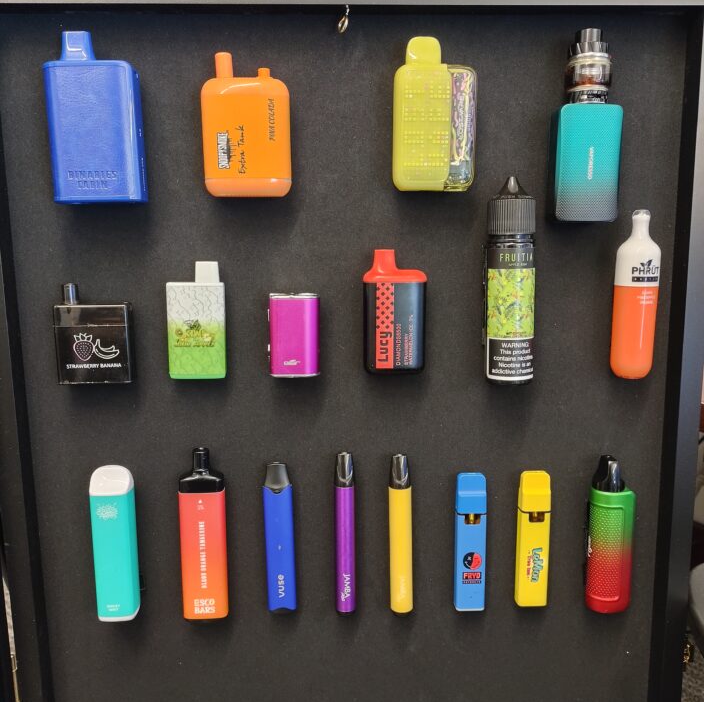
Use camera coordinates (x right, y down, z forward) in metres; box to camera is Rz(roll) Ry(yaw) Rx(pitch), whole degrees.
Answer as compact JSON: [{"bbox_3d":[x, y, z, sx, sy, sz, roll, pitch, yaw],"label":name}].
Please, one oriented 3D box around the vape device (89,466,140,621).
[{"bbox_3d":[-0.169,0.136,0.483,0.031,0.114,0.018,-1,9,-3],"label":"vape device"}]

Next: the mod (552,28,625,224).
[{"bbox_3d":[0.147,-0.139,0.421,0.037,0.115,0.027,-1,9,-3],"label":"mod"}]

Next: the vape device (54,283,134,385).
[{"bbox_3d":[-0.173,-0.012,0.459,0.047,0.067,0.020,-1,9,-3],"label":"vape device"}]

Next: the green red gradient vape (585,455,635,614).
[{"bbox_3d":[0.190,0.135,0.499,0.035,0.119,0.025,-1,9,-3],"label":"green red gradient vape"}]

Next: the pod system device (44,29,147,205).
[{"bbox_3d":[-0.152,-0.139,0.405,0.048,0.098,0.025,0,9,-3],"label":"pod system device"}]

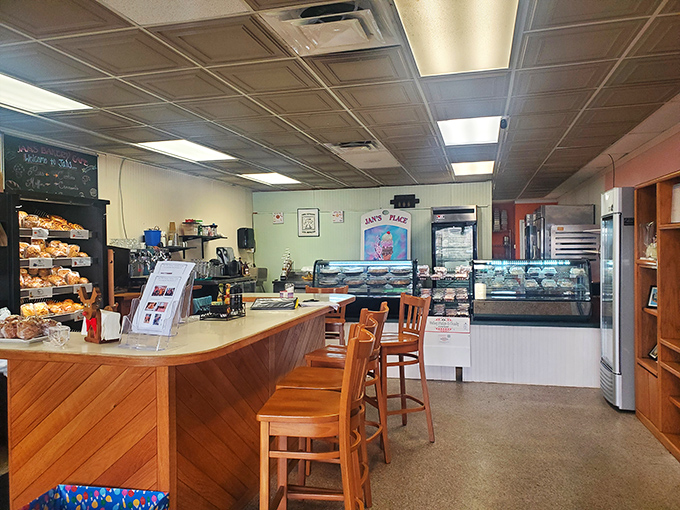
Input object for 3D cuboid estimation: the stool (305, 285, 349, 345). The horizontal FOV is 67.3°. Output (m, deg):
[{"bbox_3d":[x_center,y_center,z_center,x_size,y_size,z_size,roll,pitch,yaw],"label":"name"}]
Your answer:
[{"bbox_3d":[-0.176,0.866,5.105,0.440,1.100,0.510,-1,1,9],"label":"stool"}]

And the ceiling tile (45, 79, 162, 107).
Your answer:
[{"bbox_3d":[-1.633,-1.140,3.604,0.600,0.030,0.600,-1,1,15],"label":"ceiling tile"}]

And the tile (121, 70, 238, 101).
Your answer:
[{"bbox_3d":[-1.046,-1.151,3.467,0.605,0.030,0.605,0,1,15],"label":"tile"}]

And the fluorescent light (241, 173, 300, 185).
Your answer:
[{"bbox_3d":[-1.048,-1.247,8.181,0.600,0.050,1.200,-1,1,15],"label":"fluorescent light"}]

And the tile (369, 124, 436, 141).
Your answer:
[{"bbox_3d":[0.604,-1.196,4.921,0.605,0.030,0.605,0,1,15],"label":"tile"}]

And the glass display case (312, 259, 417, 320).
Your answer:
[{"bbox_3d":[0.349,0.396,6.090,1.178,0.693,0.750,-1,1,15],"label":"glass display case"}]

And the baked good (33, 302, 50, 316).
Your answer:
[{"bbox_3d":[-2.443,0.446,4.180,0.100,0.110,0.120,-1,1,15],"label":"baked good"}]

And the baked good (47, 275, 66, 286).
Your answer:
[{"bbox_3d":[-2.440,0.220,4.395,0.110,0.100,0.130,-1,1,15],"label":"baked good"}]

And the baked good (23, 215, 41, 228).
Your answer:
[{"bbox_3d":[-2.702,-0.298,4.475,0.140,0.115,0.130,0,1,15],"label":"baked good"}]

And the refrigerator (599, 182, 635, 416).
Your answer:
[{"bbox_3d":[2.799,0.396,4.728,0.640,1.980,0.610,0,1,15],"label":"refrigerator"}]

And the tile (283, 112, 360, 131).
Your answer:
[{"bbox_3d":[-0.142,-1.179,4.488,0.605,0.030,0.605,0,1,15],"label":"tile"}]

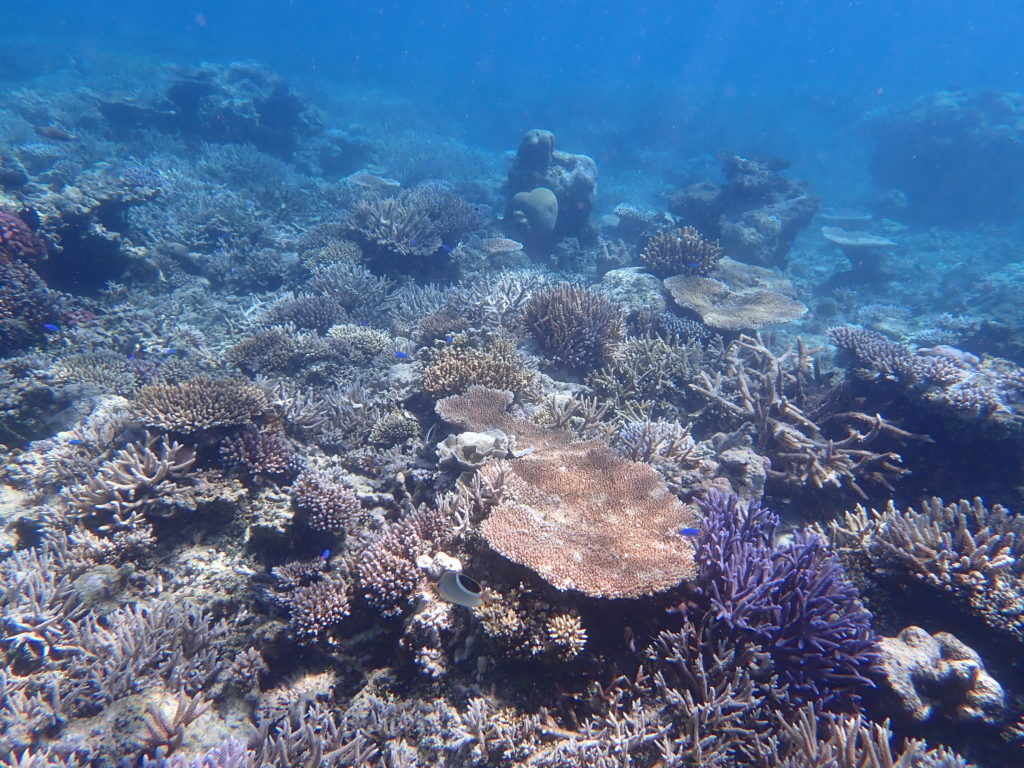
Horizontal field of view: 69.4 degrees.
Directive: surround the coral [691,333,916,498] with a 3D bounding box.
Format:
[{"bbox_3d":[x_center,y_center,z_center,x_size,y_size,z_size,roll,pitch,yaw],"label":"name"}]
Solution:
[{"bbox_3d":[0.907,0.098,2.300,0.640,0.400,0.480,0,26,0],"label":"coral"}]

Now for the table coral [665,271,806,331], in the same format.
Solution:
[{"bbox_3d":[0.922,-0.344,3.050,0.570,0.130,0.500,0,26,0],"label":"table coral"}]

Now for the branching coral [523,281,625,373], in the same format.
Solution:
[{"bbox_3d":[0.254,-0.237,3.100,0.410,0.340,0.380,2,25,5],"label":"branching coral"}]

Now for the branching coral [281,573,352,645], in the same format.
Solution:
[{"bbox_3d":[-0.481,0.555,1.820,0.175,0.165,0.165,-8,26,-17],"label":"branching coral"}]

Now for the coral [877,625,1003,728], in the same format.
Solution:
[{"bbox_3d":[0.900,0.613,1.550,0.250,0.170,0.200,0,26,0],"label":"coral"}]

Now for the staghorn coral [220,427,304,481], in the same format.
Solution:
[{"bbox_3d":[-0.742,0.207,2.200,0.240,0.140,0.200,0,26,0],"label":"staghorn coral"}]

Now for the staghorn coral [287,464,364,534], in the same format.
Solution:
[{"bbox_3d":[-0.504,0.312,2.000,0.200,0.180,0.190,-7,26,-15],"label":"staghorn coral"}]

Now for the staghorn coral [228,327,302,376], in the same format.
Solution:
[{"bbox_3d":[-1.029,-0.136,3.100,0.320,0.190,0.290,-9,26,-18],"label":"staghorn coral"}]

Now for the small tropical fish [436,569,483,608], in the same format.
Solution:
[{"bbox_3d":[-0.128,0.500,1.800,0.130,0.085,0.028,10,27,21],"label":"small tropical fish"}]

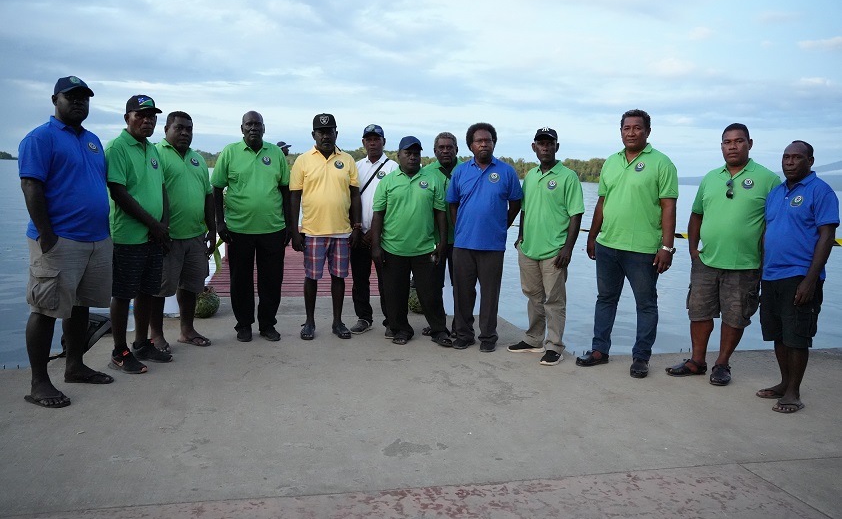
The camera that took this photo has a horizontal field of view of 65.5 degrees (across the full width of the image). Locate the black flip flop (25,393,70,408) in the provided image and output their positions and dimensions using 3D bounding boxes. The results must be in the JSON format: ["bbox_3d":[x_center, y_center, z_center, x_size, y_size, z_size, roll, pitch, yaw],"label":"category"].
[{"bbox_3d":[-2.016,0.739,3.537,0.290,0.065,0.110,4,8,15],"label":"black flip flop"}]

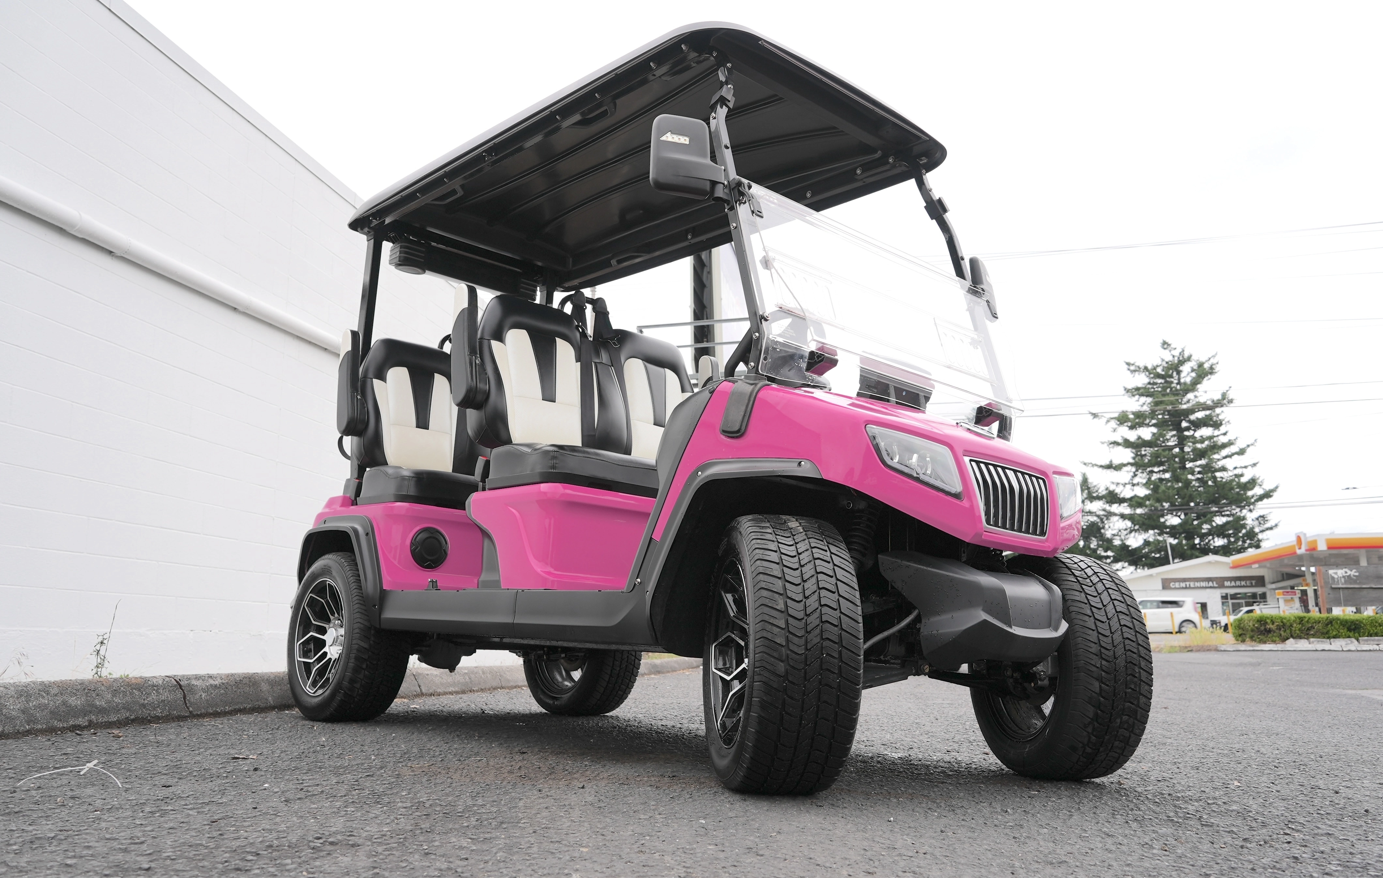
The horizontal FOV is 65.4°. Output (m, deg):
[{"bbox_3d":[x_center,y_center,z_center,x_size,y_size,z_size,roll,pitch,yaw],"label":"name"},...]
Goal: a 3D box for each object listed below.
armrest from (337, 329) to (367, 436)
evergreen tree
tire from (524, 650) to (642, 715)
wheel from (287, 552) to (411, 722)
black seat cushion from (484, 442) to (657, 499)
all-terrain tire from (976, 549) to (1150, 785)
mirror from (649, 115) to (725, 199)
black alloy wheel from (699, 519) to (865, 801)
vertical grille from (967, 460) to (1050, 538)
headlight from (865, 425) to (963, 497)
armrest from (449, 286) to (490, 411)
[{"bbox_3d":[-1.277,-0.204,4.099,0.090,0.410,0.107,12,-15,-41],"label":"armrest"},{"bbox_3d":[37.728,3.515,84.093,13.500,22.992,13.500,-6,-11,24],"label":"evergreen tree"},{"bbox_3d":[-0.457,0.863,4.478,0.222,0.572,0.572,12,-15,-41],"label":"tire"},{"bbox_3d":[-1.219,0.700,3.809,0.222,0.572,0.572,12,-15,-41],"label":"wheel"},{"bbox_3d":[-0.125,0.152,3.515,1.030,0.155,0.410,12,-14,-41],"label":"black seat cushion"},{"bbox_3d":[0.991,0.617,2.943,0.222,0.572,0.572,8,-12,-13],"label":"all-terrain tire"},{"bbox_3d":[-0.011,-0.675,2.589,0.190,0.200,0.092,7,-12,-23],"label":"mirror"},{"bbox_3d":[0.173,0.441,2.227,0.222,0.572,0.572,2,-11,-9],"label":"black alloy wheel"},{"bbox_3d":[0.743,0.141,2.497,0.345,0.165,0.065,12,-15,-41],"label":"vertical grille"},{"bbox_3d":[0.476,0.053,2.326,0.237,0.152,0.092,8,-13,-28],"label":"headlight"},{"bbox_3d":[-0.705,-0.285,3.475,0.092,0.400,0.107,12,-15,-41],"label":"armrest"}]

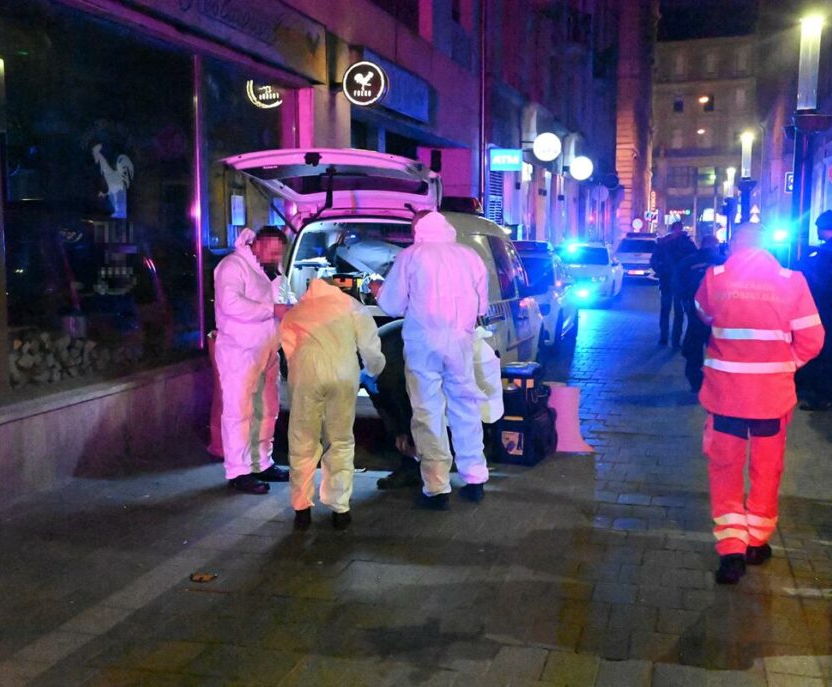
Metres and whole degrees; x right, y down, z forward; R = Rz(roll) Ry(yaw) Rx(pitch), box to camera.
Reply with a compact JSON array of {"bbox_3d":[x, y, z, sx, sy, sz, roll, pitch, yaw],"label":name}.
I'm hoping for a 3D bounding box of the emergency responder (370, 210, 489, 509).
[{"bbox_3d":[0.090,0.082,6.657,0.680,1.800,0.550,-1,6,-7],"label":"emergency responder"}]

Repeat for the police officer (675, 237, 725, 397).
[{"bbox_3d":[2.931,-0.340,11.111,0.550,1.720,0.450,5,8,40],"label":"police officer"}]

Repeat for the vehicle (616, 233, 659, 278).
[{"bbox_3d":[8.084,-3.109,38.335,1.850,1.600,4.500,2,6,15],"label":"vehicle"}]

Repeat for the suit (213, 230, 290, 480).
[{"bbox_3d":[-1.055,0.090,7.062,0.500,1.700,0.550,2,6,15],"label":"suit"}]

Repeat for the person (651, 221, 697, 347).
[{"bbox_3d":[3.742,-0.848,15.708,0.600,1.780,0.420,1,6,12],"label":"person"}]

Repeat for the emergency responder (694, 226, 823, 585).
[{"bbox_3d":[1.660,0.255,5.290,0.660,1.740,0.450,2,6,14],"label":"emergency responder"}]

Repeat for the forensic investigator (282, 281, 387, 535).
[{"bbox_3d":[-0.495,0.312,6.378,0.600,1.400,0.700,1,6,7],"label":"forensic investigator"}]

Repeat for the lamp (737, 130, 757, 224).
[{"bbox_3d":[9.517,-3.833,31.267,0.500,4.500,0.500,2,6,15],"label":"lamp"}]

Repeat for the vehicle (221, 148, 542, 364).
[{"bbox_3d":[0.036,-0.396,9.567,1.820,2.150,5.000,2,6,15],"label":"vehicle"}]

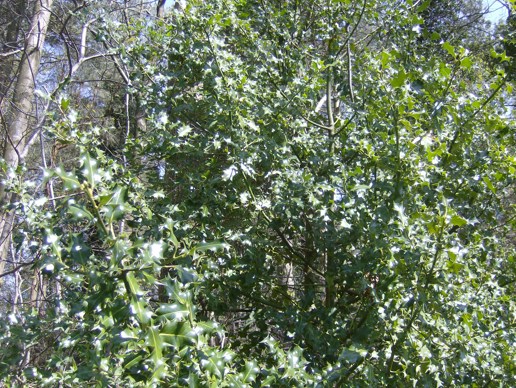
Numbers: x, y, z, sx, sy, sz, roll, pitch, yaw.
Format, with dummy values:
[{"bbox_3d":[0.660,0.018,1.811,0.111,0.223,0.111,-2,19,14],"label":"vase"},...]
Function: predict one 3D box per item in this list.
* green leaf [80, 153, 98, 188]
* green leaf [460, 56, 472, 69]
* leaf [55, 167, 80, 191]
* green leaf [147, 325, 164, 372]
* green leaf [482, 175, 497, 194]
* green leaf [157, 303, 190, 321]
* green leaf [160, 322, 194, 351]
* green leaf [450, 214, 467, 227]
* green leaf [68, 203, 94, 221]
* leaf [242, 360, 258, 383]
[{"bbox_3d":[-0.345,-0.048,1.100,0.037,0.074,0.015,-5,-17,-8],"label":"green leaf"},{"bbox_3d":[0.873,-0.551,2.250,0.052,0.042,0.012,-6,32,11],"label":"green leaf"},{"bbox_3d":[-0.390,-0.032,1.100,0.058,0.040,0.015,27,-32,-5],"label":"leaf"},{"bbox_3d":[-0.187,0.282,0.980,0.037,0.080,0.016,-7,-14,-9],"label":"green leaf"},{"bbox_3d":[0.797,-0.033,1.850,0.013,0.070,0.034,-22,-13,-43],"label":"green leaf"},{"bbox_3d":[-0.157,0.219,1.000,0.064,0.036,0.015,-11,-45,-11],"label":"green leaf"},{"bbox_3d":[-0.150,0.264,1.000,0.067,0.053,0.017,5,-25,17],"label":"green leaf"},{"bbox_3d":[0.728,0.096,1.950,0.060,0.040,0.013,14,32,11],"label":"green leaf"},{"bbox_3d":[-0.361,0.036,1.100,0.056,0.033,0.014,29,-41,-10],"label":"green leaf"},{"bbox_3d":[-0.019,0.463,1.400,0.040,0.060,0.015,25,-15,5],"label":"leaf"}]

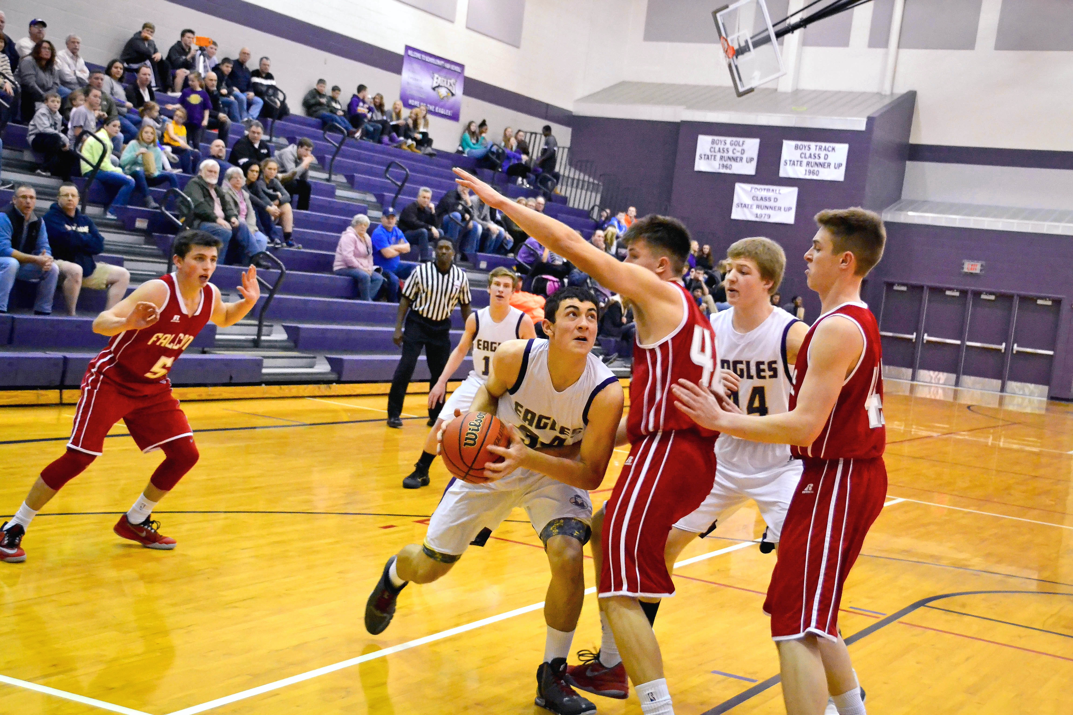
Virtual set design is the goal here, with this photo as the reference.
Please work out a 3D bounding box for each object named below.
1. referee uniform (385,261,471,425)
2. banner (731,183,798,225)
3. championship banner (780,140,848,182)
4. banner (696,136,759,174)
[{"bbox_3d":[-0.959,-0.126,13.850,0.630,1.560,0.380,6,3,-7],"label":"referee uniform"},{"bbox_3d":[5.199,-3.504,34.587,1.505,0.828,0.020,8,3,28],"label":"banner"},{"bbox_3d":[6.219,-4.409,34.053,1.518,0.834,0.020,8,3,28],"label":"championship banner"},{"bbox_3d":[4.397,-4.667,35.019,1.509,0.834,0.020,8,3,28],"label":"banner"}]

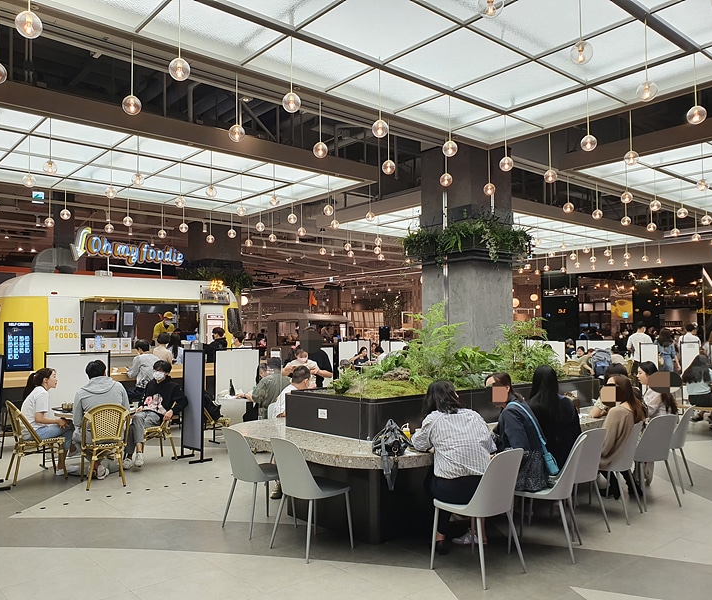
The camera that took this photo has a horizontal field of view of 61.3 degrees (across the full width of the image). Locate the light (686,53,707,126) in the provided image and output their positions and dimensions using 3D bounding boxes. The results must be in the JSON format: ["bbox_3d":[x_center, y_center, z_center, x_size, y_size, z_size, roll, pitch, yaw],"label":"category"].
[{"bbox_3d":[3.052,-1.889,5.397,0.162,0.642,0.162,2,-3,-40],"label":"light"}]

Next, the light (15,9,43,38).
[{"bbox_3d":[-2.033,-1.711,3.736,0.155,0.163,0.155,2,-3,-40],"label":"light"}]

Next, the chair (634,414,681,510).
[{"bbox_3d":[2.664,1.449,5.529,0.450,0.830,0.510,1,-3,-19],"label":"chair"}]

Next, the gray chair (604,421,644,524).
[{"bbox_3d":[2.179,1.412,5.111,0.530,0.810,0.470,-2,-3,39],"label":"gray chair"}]

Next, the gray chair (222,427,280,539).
[{"bbox_3d":[-0.783,1.436,4.890,0.510,0.820,0.460,2,-4,-42],"label":"gray chair"}]

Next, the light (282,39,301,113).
[{"bbox_3d":[-0.535,-1.894,5.045,0.155,0.648,0.155,0,-3,0],"label":"light"}]

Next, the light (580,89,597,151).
[{"bbox_3d":[2.369,-1.836,6.119,0.155,0.646,0.155,2,-3,-40],"label":"light"}]

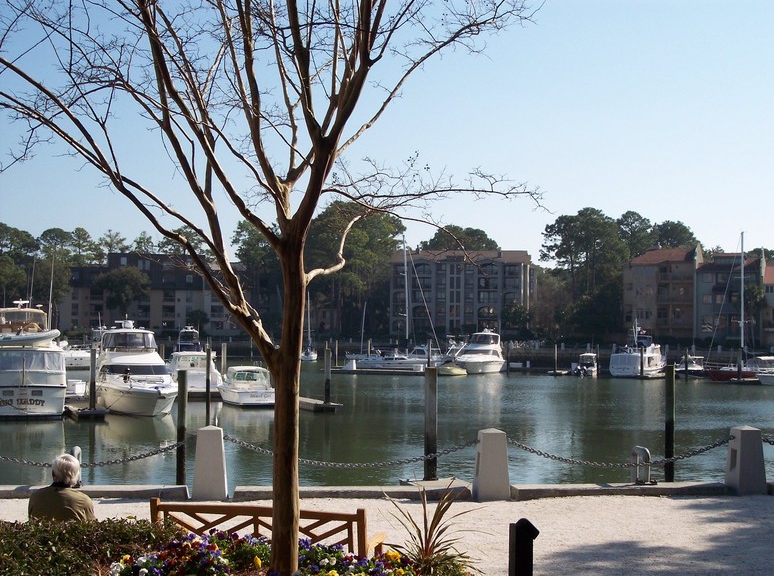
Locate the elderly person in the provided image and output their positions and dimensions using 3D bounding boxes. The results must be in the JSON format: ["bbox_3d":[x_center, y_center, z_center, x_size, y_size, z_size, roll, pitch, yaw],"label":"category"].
[{"bbox_3d":[-2.118,1.708,7.556,0.470,1.240,0.700,1,-2,-4],"label":"elderly person"}]

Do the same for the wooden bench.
[{"bbox_3d":[-0.810,1.904,7.865,1.520,0.900,0.620,0,-2,14],"label":"wooden bench"}]

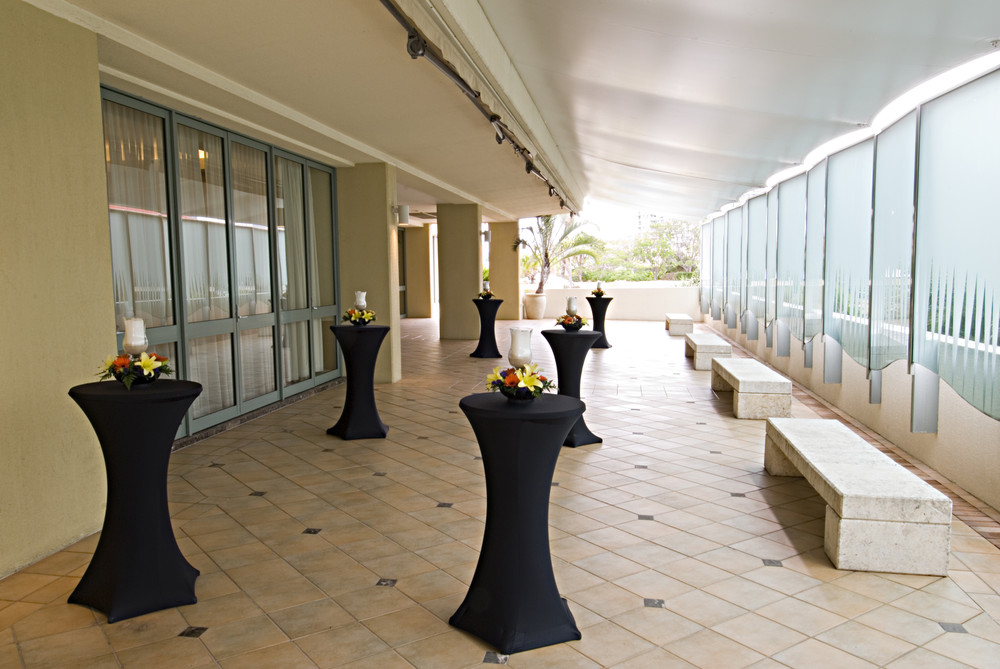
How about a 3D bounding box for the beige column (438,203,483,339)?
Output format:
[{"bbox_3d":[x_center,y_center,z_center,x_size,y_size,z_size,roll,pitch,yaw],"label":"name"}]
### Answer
[{"bbox_3d":[-0.943,-1.510,18.244,0.938,3.211,0.524,0,5,9],"label":"beige column"}]

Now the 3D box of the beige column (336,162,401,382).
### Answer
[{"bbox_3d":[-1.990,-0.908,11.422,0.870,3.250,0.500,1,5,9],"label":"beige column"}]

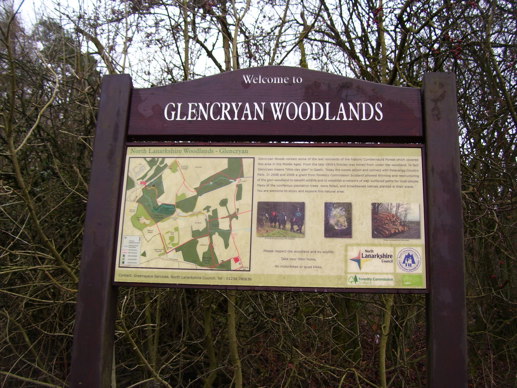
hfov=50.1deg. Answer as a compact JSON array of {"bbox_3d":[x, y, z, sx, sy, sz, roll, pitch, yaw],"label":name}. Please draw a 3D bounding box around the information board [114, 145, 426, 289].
[{"bbox_3d":[0.044,0.086,2.167,1.200,0.565,0.040,1,-13,4],"label":"information board"}]

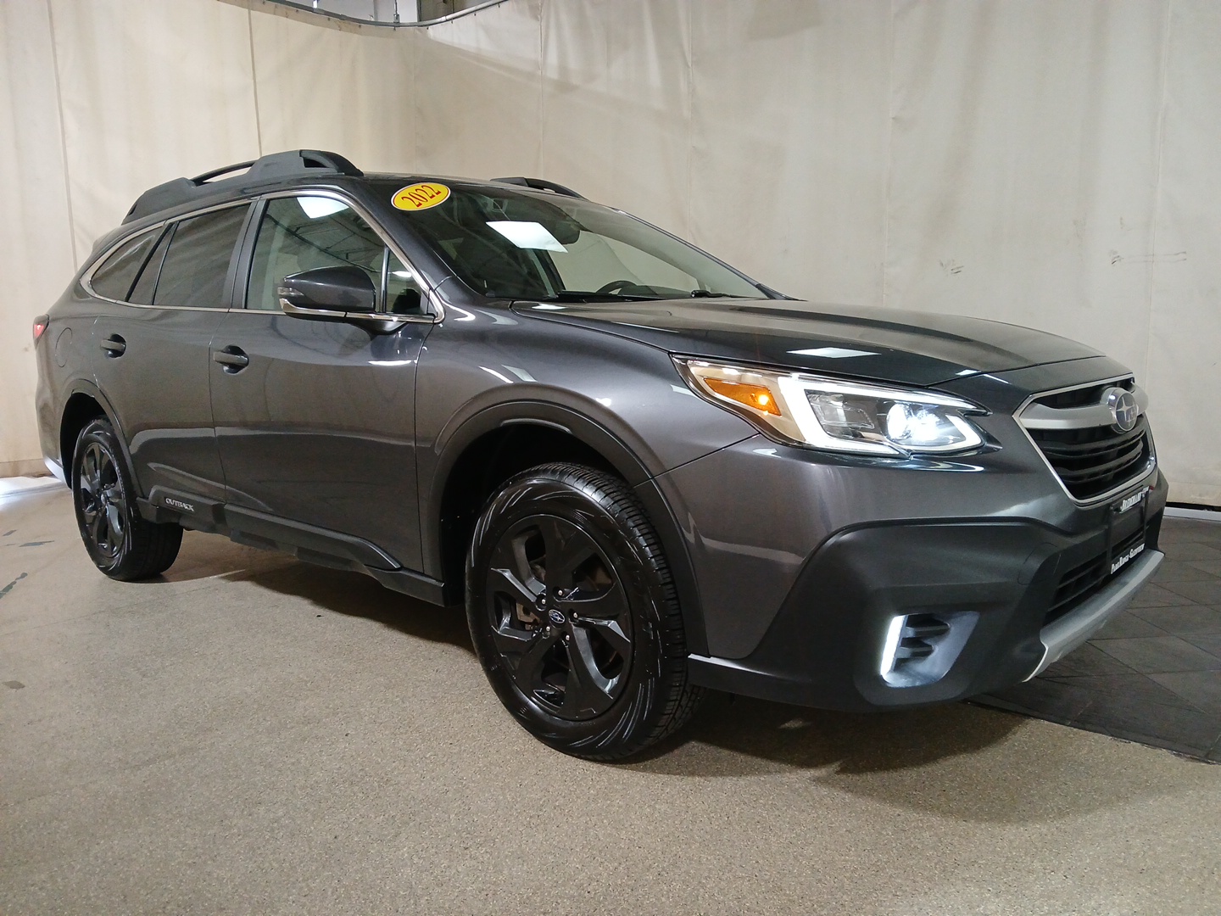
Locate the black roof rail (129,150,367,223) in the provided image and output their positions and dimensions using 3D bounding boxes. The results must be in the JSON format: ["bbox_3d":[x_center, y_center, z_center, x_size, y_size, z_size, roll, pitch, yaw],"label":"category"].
[{"bbox_3d":[-1.548,-1.065,3.635,1.955,0.160,0.100,6,11,41],"label":"black roof rail"}]

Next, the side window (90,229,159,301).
[{"bbox_3d":[-2.126,-0.812,3.952,0.687,0.317,0.050,6,-13,44],"label":"side window"}]

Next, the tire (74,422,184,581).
[{"bbox_3d":[-2.126,0.163,4.035,0.722,0.714,0.230,6,11,41],"label":"tire"}]

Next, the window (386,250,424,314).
[{"bbox_3d":[-0.550,-0.475,2.469,0.246,0.213,0.050,5,-14,38],"label":"window"}]

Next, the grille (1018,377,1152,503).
[{"bbox_3d":[1.141,-0.060,2.135,0.130,0.258,0.880,6,11,41],"label":"grille"}]

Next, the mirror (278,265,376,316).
[{"bbox_3d":[-0.773,-0.457,2.508,0.210,0.145,0.210,6,11,41],"label":"mirror"}]

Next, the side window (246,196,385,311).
[{"bbox_3d":[-0.898,-0.644,2.827,0.882,0.467,0.050,5,-13,40],"label":"side window"}]

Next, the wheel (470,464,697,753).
[{"bbox_3d":[-0.066,0.359,2.232,0.722,0.714,0.230,6,12,43],"label":"wheel"}]

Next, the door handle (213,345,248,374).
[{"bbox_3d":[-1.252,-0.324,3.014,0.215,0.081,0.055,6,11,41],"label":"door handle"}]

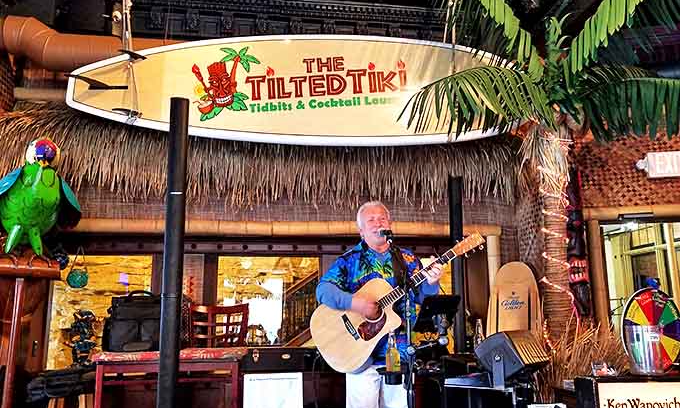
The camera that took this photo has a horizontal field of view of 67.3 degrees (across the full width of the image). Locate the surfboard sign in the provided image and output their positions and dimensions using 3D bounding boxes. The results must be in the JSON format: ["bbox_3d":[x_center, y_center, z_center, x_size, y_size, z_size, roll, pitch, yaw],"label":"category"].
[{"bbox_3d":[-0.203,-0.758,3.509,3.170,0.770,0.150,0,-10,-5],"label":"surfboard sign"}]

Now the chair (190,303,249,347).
[{"bbox_3d":[-0.840,1.184,3.274,0.440,1.070,0.470,1,-7,-6],"label":"chair"}]

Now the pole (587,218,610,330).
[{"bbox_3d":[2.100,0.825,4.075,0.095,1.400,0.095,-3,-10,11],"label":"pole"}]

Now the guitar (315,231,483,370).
[{"bbox_3d":[0.322,0.469,2.655,1.030,0.400,0.120,-37,-20,5],"label":"guitar"}]

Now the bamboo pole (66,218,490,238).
[{"bbox_3d":[-0.288,0.185,3.887,3.250,0.095,0.095,1,0,-9],"label":"bamboo pole"}]

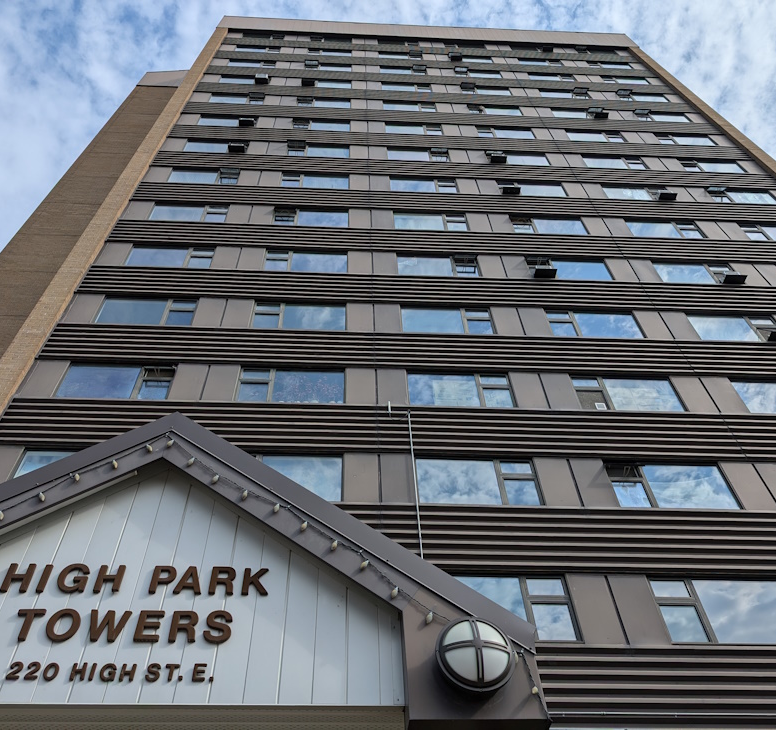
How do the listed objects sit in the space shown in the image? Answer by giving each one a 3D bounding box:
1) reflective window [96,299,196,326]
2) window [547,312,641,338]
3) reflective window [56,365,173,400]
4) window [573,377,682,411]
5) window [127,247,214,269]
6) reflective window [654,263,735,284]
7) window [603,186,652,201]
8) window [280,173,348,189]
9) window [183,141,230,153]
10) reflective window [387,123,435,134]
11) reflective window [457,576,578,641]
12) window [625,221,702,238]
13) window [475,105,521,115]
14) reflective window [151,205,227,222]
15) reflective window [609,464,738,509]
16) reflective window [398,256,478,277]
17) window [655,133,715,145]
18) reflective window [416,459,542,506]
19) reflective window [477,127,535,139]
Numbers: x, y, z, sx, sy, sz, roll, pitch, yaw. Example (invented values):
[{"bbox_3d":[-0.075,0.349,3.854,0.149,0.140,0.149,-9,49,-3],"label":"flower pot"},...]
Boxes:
[{"bbox_3d":[-5.871,-1.299,16.426,2.300,1.130,0.120,1,-51,-4],"label":"reflective window"},{"bbox_3d":[5.219,-1.031,17.036,2.323,1.162,0.120,1,-51,-4],"label":"window"},{"bbox_3d":[-5.806,0.409,14.511,2.280,1.130,0.100,1,-51,-4],"label":"reflective window"},{"bbox_3d":[5.390,0.659,15.213,2.310,1.130,0.100,1,-51,-4],"label":"window"},{"bbox_3d":[-5.993,-2.990,18.703,2.280,1.130,0.100,1,-51,-4],"label":"window"},{"bbox_3d":[8.886,-2.611,19.324,2.323,1.162,0.120,1,-51,-4],"label":"reflective window"},{"bbox_3d":[8.333,-5.994,23.478,1.600,1.130,0.120,1,-51,-4],"label":"window"},{"bbox_3d":[-2.463,-6.178,22.715,2.297,1.162,0.120,1,-51,-4],"label":"window"},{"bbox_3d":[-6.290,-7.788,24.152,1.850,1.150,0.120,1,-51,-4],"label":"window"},{"bbox_3d":[1.078,-9.621,27.554,2.330,1.130,0.100,1,-51,-4],"label":"reflective window"},{"bbox_3d":[1.778,3.857,10.673,2.297,1.162,0.120,1,-51,-4],"label":"reflective window"},{"bbox_3d":[8.665,-4.214,21.085,2.280,1.150,0.120,1,-51,-4],"label":"window"},{"bbox_3d":[4.736,-11.017,29.357,2.218,1.162,0.120,1,-51,-4],"label":"window"},{"bbox_3d":[-5.906,-4.518,20.129,2.230,1.150,0.120,1,-51,-4],"label":"reflective window"},{"bbox_3d":[5.449,2.316,12.945,2.300,1.130,0.120,1,-51,-4],"label":"reflective window"},{"bbox_3d":[1.371,-2.707,18.547,2.270,1.150,0.120,1,-51,-4],"label":"reflective window"},{"bbox_3d":[12.389,-9.223,27.828,2.350,1.162,0.120,1,-51,-4],"label":"window"},{"bbox_3d":[1.732,2.275,12.882,2.330,1.130,0.100,1,-51,-4],"label":"reflective window"},{"bbox_3d":[4.829,-9.537,27.790,2.310,1.130,0.100,1,-51,-4],"label":"reflective window"}]

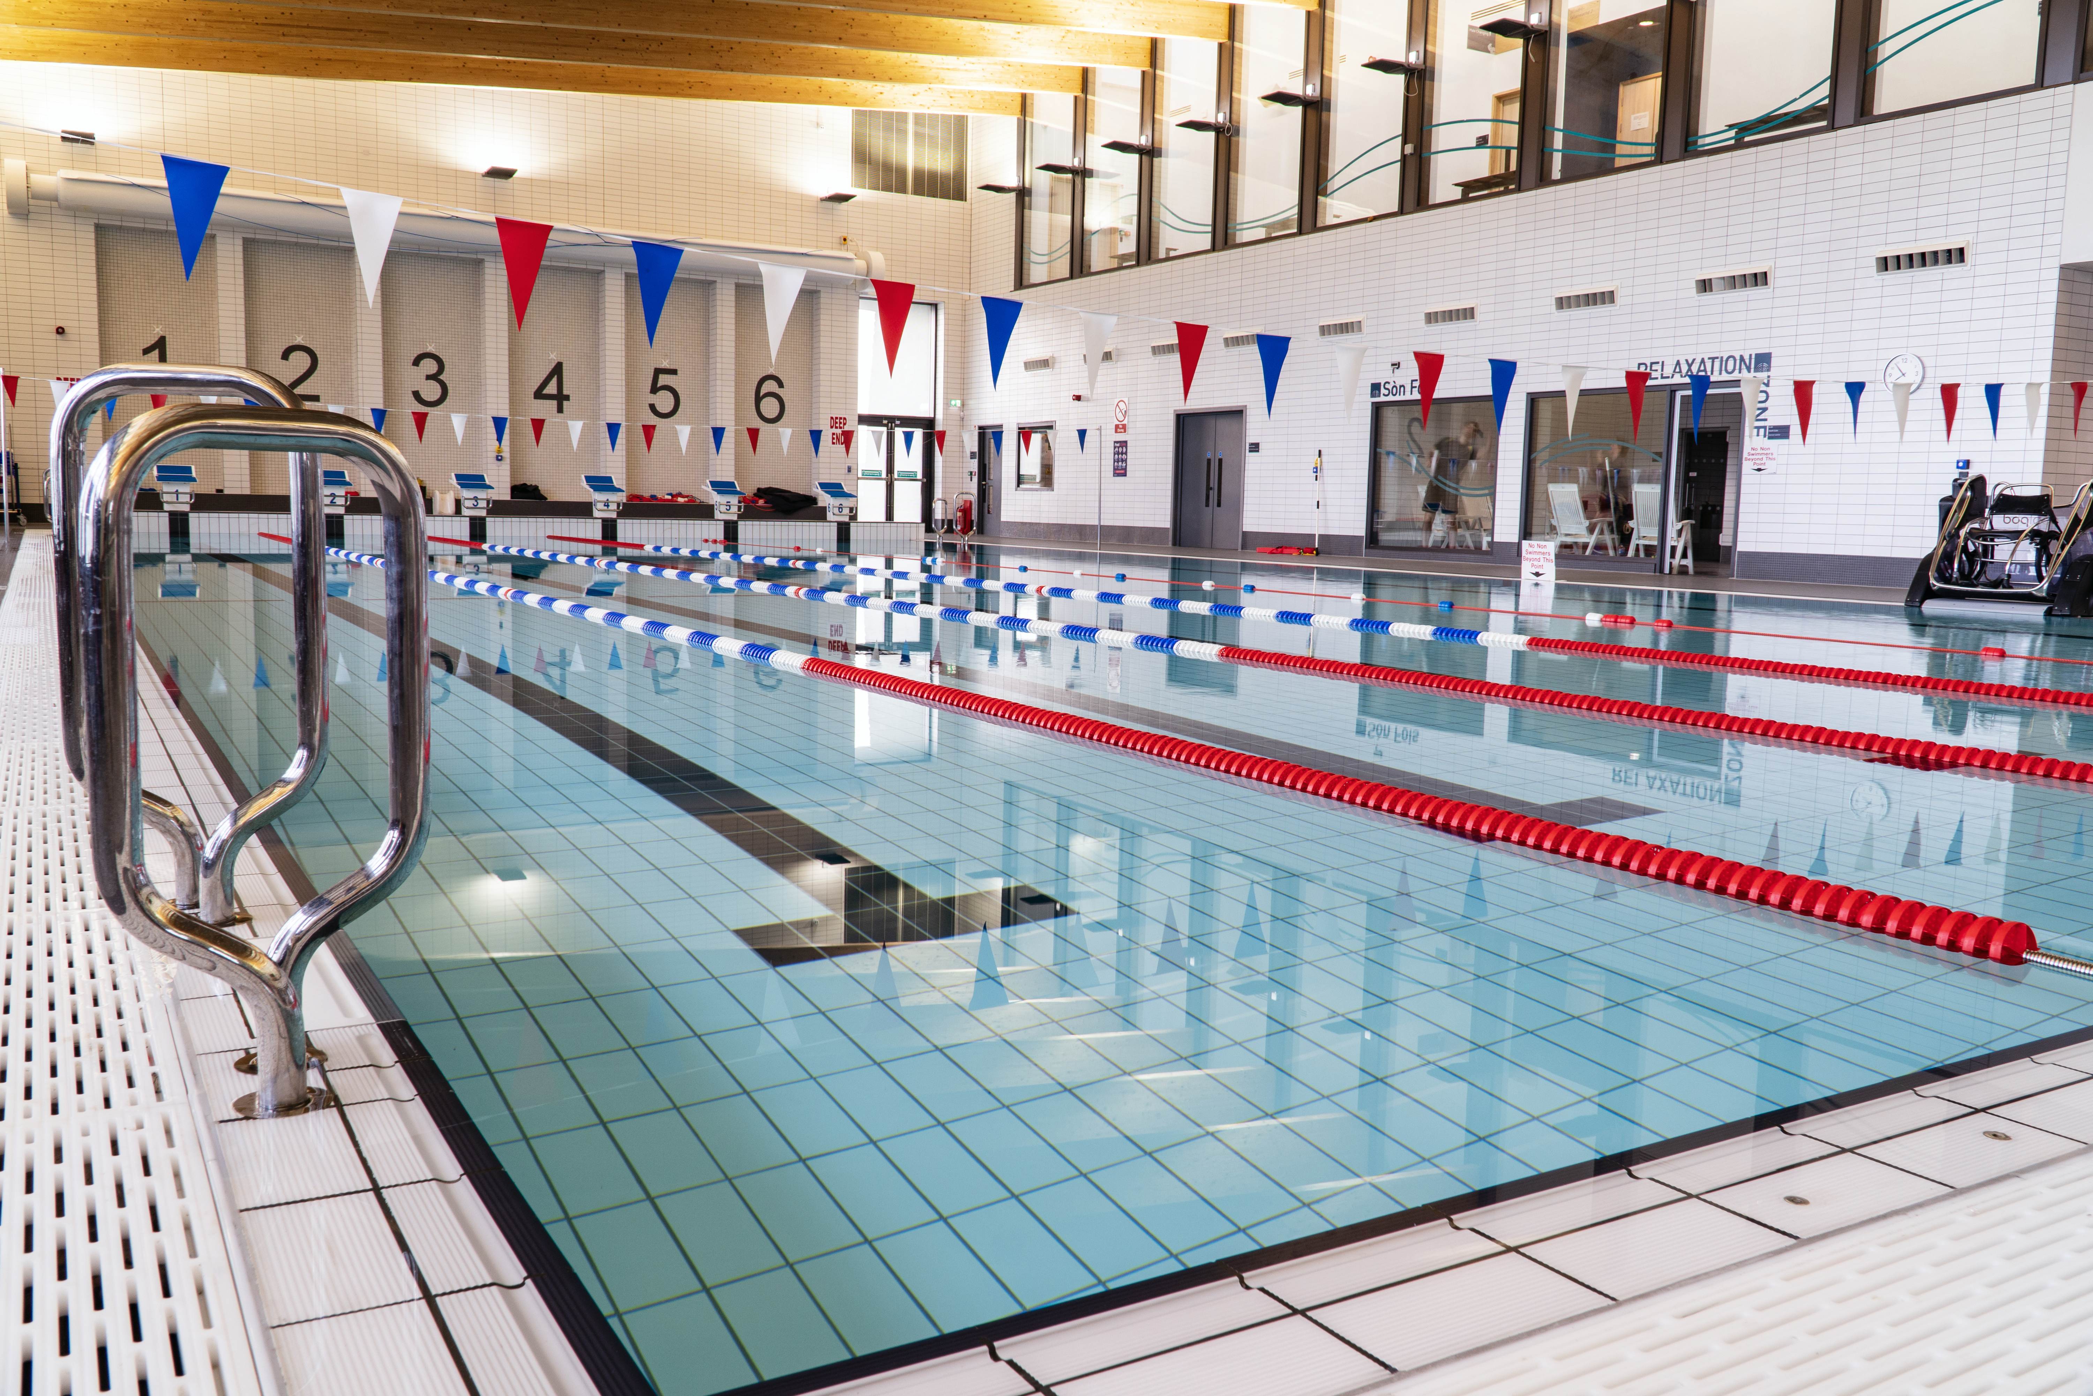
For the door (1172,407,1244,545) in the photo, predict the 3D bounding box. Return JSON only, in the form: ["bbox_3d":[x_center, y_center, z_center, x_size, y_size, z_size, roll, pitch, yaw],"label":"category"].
[{"bbox_3d":[2.578,-3.435,24.771,0.102,2.137,1.742,-3,8,-32],"label":"door"}]

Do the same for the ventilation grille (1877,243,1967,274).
[{"bbox_3d":[8.540,-4.268,15.300,0.081,0.237,0.895,-3,8,-32],"label":"ventilation grille"}]

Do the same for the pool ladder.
[{"bbox_3d":[-1.132,-0.040,2.163,0.381,0.877,1.151,-3,8,-32],"label":"pool ladder"}]

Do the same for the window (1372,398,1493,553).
[{"bbox_3d":[5.109,-2.942,20.826,0.102,2.002,2.234,-3,8,-32],"label":"window"}]

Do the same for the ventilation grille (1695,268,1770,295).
[{"bbox_3d":[7.448,-4.501,17.001,0.081,0.227,0.900,-3,8,-32],"label":"ventilation grille"}]

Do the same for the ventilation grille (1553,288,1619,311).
[{"bbox_3d":[6.414,-4.716,18.611,0.081,0.217,0.886,-3,8,-32],"label":"ventilation grille"}]

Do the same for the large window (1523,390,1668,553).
[{"bbox_3d":[6.493,-2.652,18.671,0.102,1.992,2.017,-3,8,-32],"label":"large window"}]

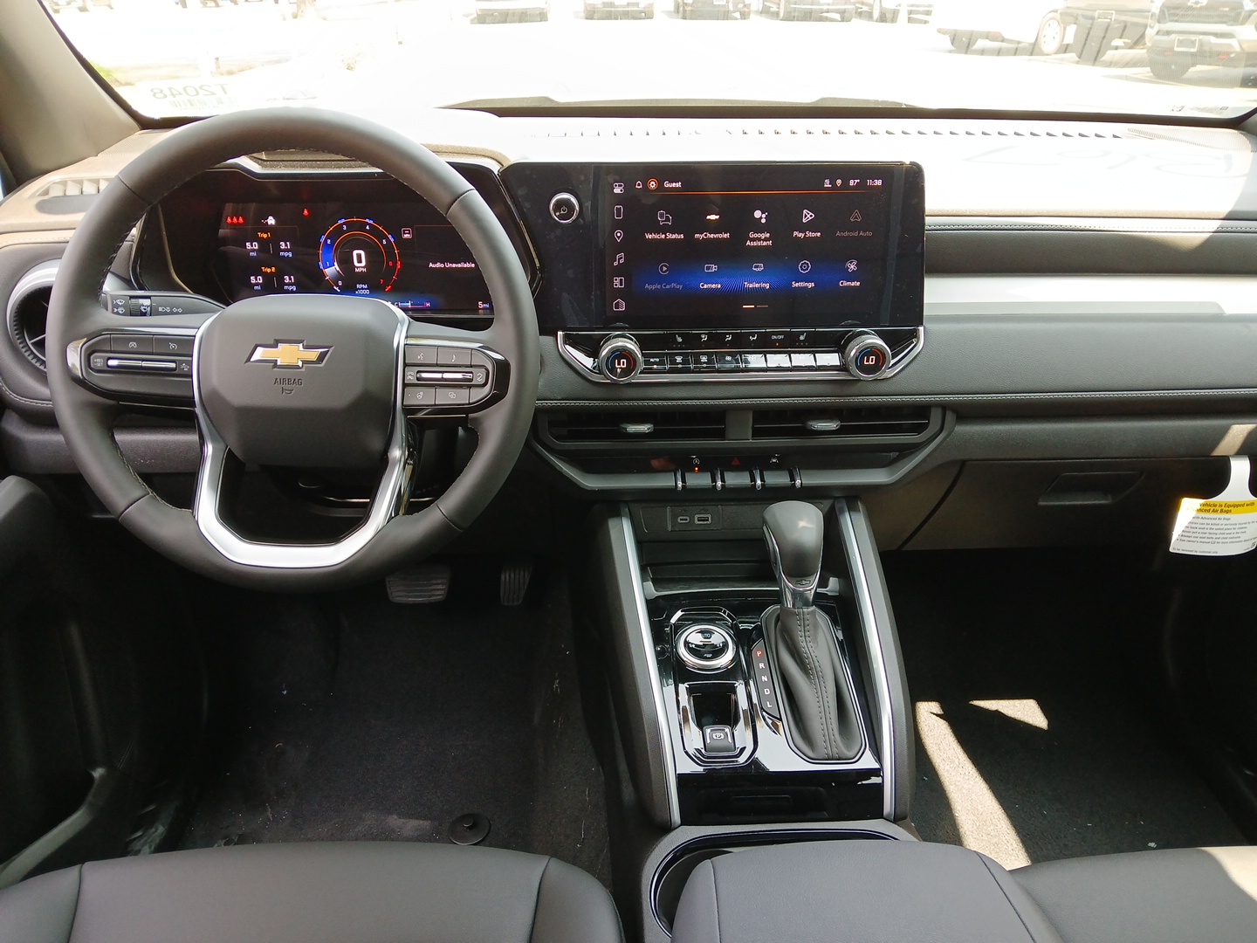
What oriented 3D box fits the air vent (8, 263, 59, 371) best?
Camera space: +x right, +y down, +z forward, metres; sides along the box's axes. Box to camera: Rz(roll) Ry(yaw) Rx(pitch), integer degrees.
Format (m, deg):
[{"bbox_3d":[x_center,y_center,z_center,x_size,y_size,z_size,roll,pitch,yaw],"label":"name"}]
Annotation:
[{"bbox_3d":[-0.490,-0.139,0.835,0.107,0.107,0.045,-1,20,-3],"label":"air vent"}]

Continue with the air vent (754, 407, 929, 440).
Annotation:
[{"bbox_3d":[0.202,-0.047,0.899,0.171,0.036,0.035,-2,25,-5],"label":"air vent"}]

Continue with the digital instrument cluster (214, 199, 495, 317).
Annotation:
[{"bbox_3d":[-0.259,-0.203,0.900,0.262,0.110,0.020,-1,6,-3],"label":"digital instrument cluster"}]

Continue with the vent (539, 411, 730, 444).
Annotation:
[{"bbox_3d":[0.005,-0.044,0.894,0.171,0.036,0.035,-1,25,-2],"label":"vent"}]

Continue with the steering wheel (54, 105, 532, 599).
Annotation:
[{"bbox_3d":[-0.257,-0.093,0.746,0.374,0.374,0.090,-1,2,-4],"label":"steering wheel"}]

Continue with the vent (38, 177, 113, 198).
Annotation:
[{"bbox_3d":[-0.528,-0.277,0.920,0.100,0.024,0.020,-1,-17,-3],"label":"vent"}]

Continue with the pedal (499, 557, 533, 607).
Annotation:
[{"bbox_3d":[-0.167,0.162,1.410,0.047,0.080,0.030,7,-8,-2],"label":"pedal"}]

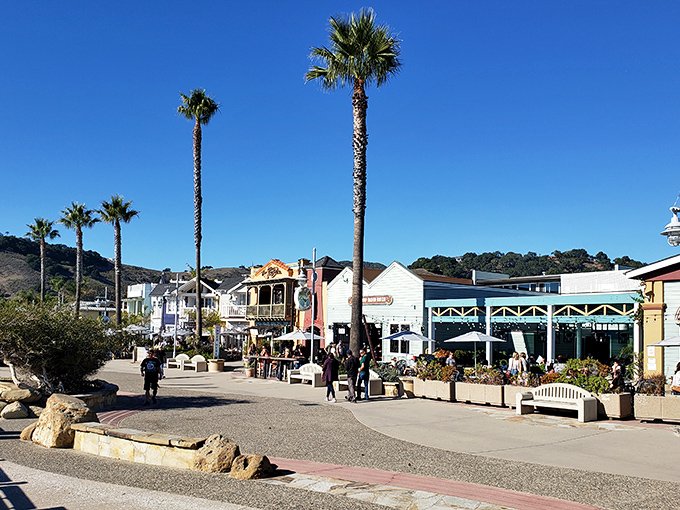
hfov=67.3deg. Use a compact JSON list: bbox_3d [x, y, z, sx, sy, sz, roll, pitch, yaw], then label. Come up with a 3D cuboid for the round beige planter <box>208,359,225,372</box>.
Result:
[{"bbox_3d":[-7.538,6.754,31.200,0.980,0.750,0.980,3,-8,-17],"label":"round beige planter"}]

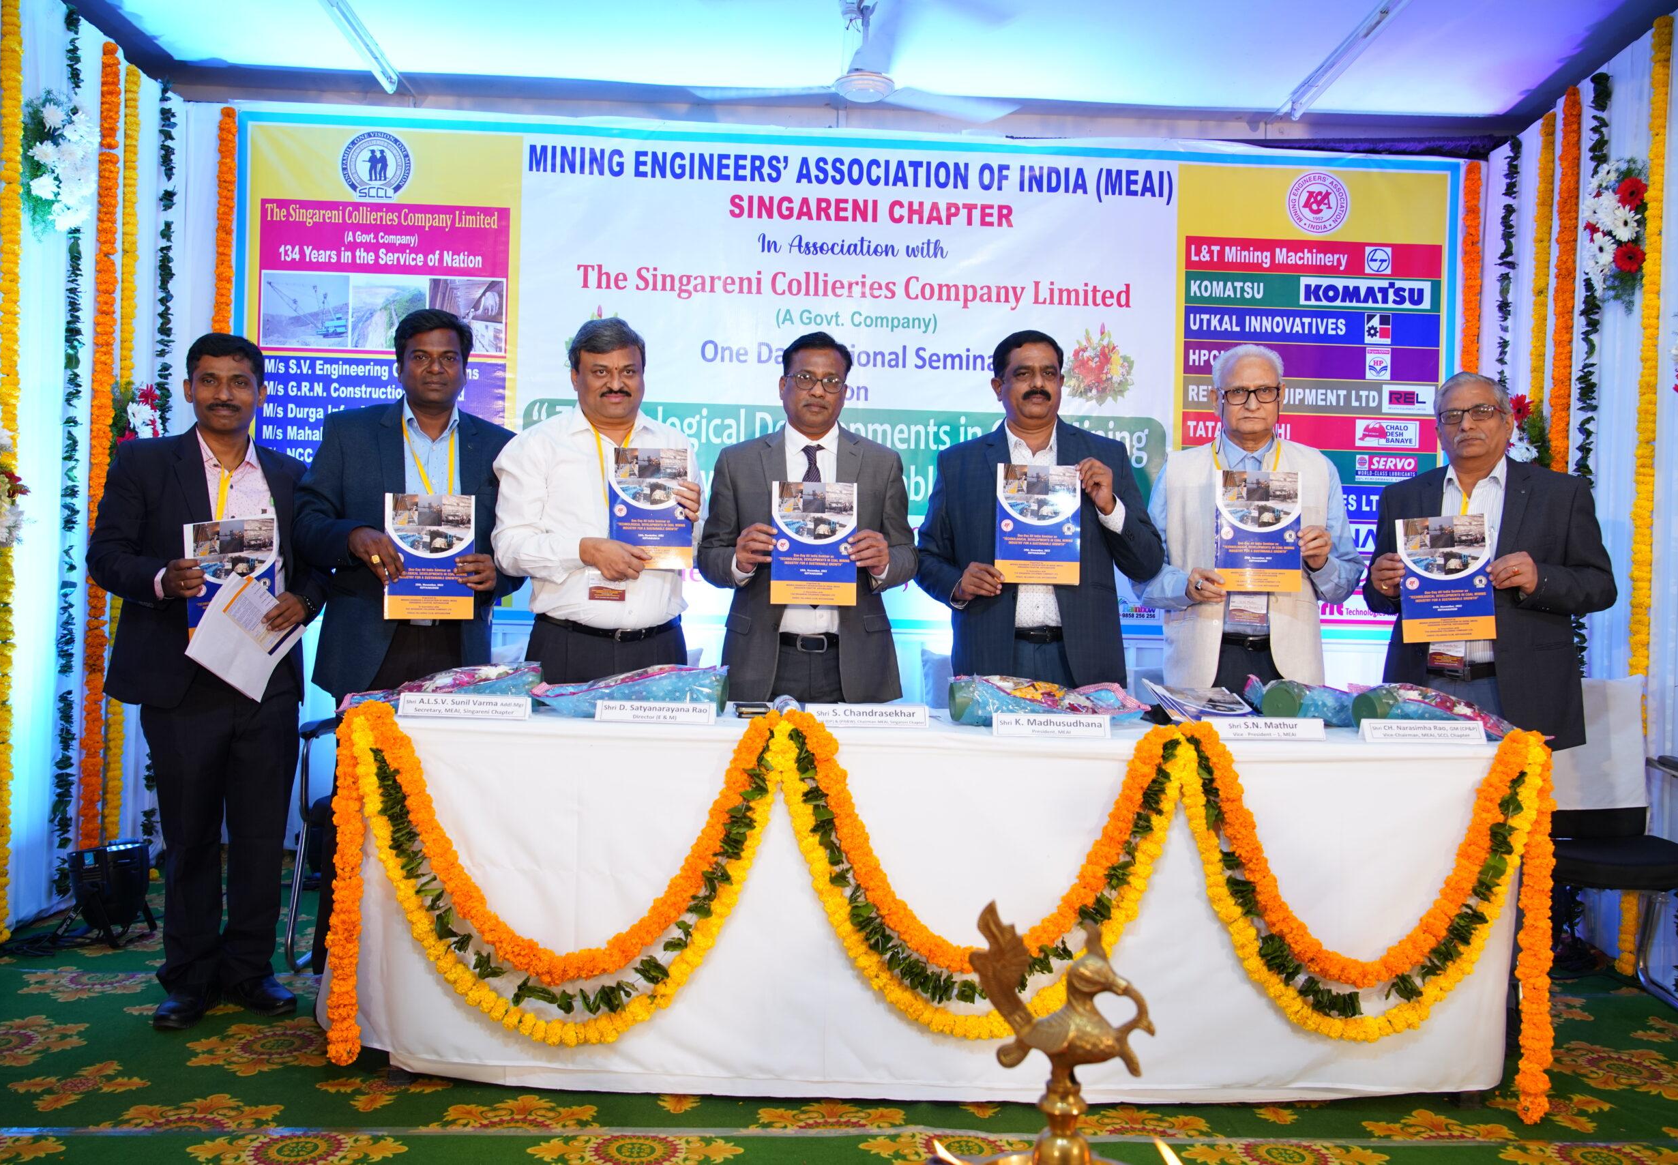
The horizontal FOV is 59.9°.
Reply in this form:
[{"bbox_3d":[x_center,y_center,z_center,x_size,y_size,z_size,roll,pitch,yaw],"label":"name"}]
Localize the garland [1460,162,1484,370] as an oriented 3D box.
[{"bbox_3d":[2.347,-0.330,5.450,0.068,2.500,0.068,2,1,-3],"label":"garland"}]

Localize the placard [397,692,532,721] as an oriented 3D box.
[{"bbox_3d":[-0.823,0.276,3.200,0.280,0.050,0.070,2,1,-3],"label":"placard"}]

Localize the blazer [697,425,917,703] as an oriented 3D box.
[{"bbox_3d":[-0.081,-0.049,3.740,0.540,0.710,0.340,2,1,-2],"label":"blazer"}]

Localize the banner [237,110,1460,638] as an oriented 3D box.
[{"bbox_3d":[0.045,-0.747,5.330,4.440,1.800,0.030,2,1,-3],"label":"banner"}]

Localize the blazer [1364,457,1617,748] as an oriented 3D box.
[{"bbox_3d":[1.644,0.047,3.720,0.590,0.730,0.390,2,1,14],"label":"blazer"}]

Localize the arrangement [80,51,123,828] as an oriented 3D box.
[{"bbox_3d":[-2.327,-0.360,4.587,0.070,2.680,0.070,2,0,-1],"label":"arrangement"}]

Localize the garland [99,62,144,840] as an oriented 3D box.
[{"bbox_3d":[-2.404,-0.414,4.880,0.058,2.620,0.058,2,1,0],"label":"garland"}]

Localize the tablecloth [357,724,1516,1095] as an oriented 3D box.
[{"bbox_3d":[0.194,0.690,3.361,2.470,0.770,0.670,2,0,-3],"label":"tablecloth"}]

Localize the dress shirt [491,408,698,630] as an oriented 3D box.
[{"bbox_3d":[-0.624,-0.163,3.730,0.500,0.560,0.350,2,1,-10],"label":"dress shirt"}]

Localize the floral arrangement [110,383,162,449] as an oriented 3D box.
[{"bbox_3d":[-2.257,-0.468,4.699,0.150,0.400,0.260,2,0,-1],"label":"floral arrangement"}]

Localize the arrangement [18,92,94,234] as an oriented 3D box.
[{"bbox_3d":[-2.224,-1.196,4.158,0.160,0.430,0.280,2,0,-1],"label":"arrangement"}]

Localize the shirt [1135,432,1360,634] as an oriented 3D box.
[{"bbox_3d":[1.046,-0.125,3.750,0.550,0.520,0.360,2,1,8],"label":"shirt"}]

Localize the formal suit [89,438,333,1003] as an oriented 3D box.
[{"bbox_3d":[-1.485,0.313,3.471,0.560,1.370,0.360,2,0,-18],"label":"formal suit"}]

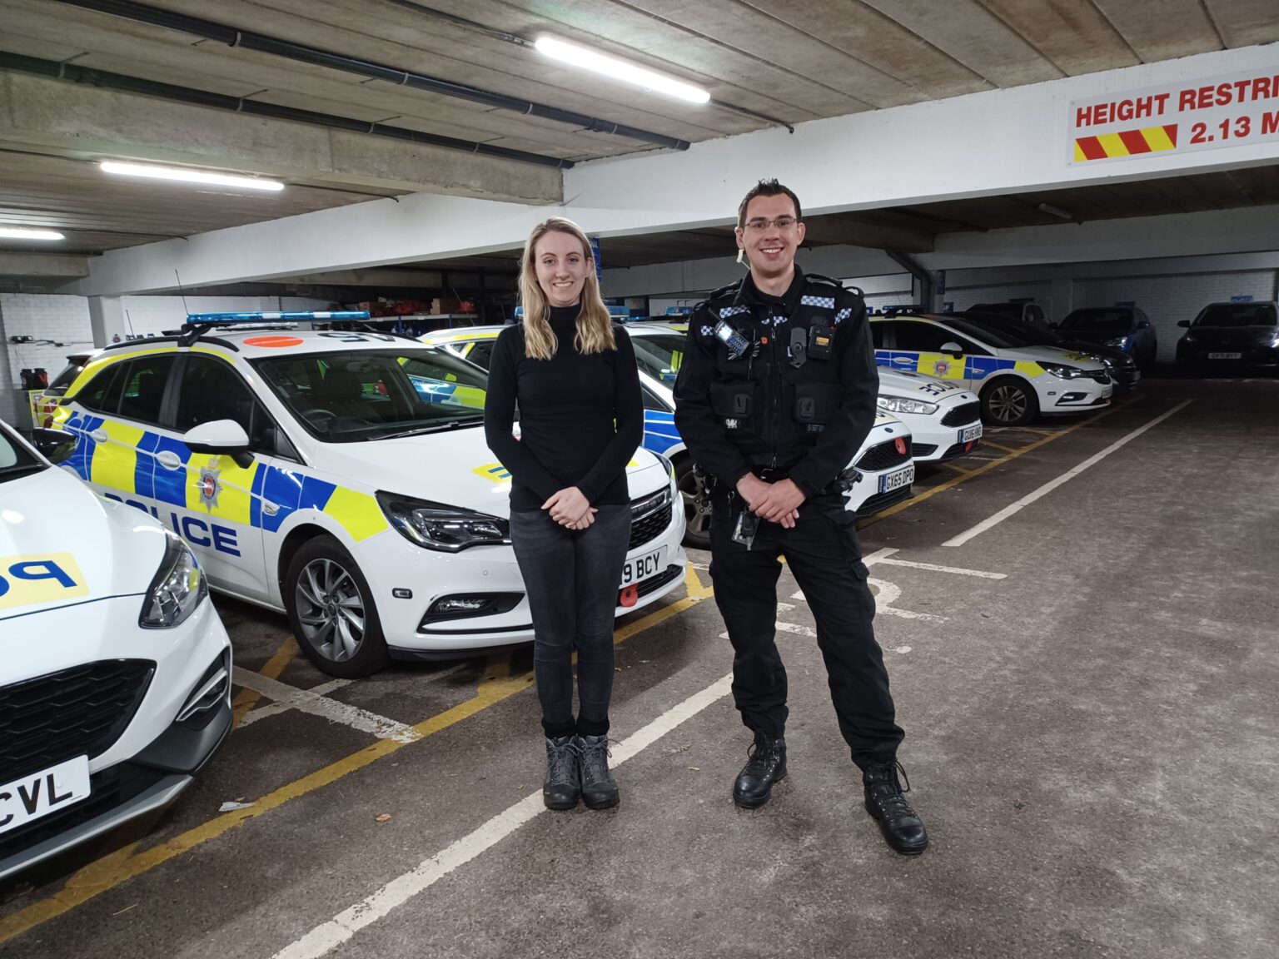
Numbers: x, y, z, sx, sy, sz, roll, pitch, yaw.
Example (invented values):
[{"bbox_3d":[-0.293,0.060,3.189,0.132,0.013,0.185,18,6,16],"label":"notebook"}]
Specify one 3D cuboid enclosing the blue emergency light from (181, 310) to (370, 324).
[{"bbox_3d":[-2.077,-0.953,5.397,0.280,0.085,1.150,6,12,39],"label":"blue emergency light"}]

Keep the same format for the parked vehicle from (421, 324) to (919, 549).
[{"bbox_3d":[-0.036,-0.548,7.374,4.500,1.540,1.900,6,12,40],"label":"parked vehicle"}]

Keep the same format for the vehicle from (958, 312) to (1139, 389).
[{"bbox_3d":[5.764,-2.004,15.295,4.500,1.460,1.850,6,12,40],"label":"vehicle"}]

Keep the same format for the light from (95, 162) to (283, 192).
[{"bbox_3d":[-3.799,-2.609,8.000,0.110,0.100,1.570,5,12,37],"label":"light"}]

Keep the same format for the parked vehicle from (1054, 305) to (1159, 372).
[{"bbox_3d":[10.561,-3.231,21.046,1.880,1.500,4.300,5,12,37],"label":"parked vehicle"}]

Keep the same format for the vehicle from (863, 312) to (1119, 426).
[{"bbox_3d":[4.301,-1.695,13.435,4.650,1.550,1.880,6,12,41],"label":"vehicle"}]

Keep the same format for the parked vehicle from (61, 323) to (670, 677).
[{"bbox_3d":[-1.840,-0.175,5.343,4.700,1.580,1.920,6,12,39],"label":"parked vehicle"}]

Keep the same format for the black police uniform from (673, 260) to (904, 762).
[{"bbox_3d":[0.423,0.148,2.643,0.620,1.450,0.380,-1,9,7],"label":"black police uniform"}]

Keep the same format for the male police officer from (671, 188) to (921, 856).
[{"bbox_3d":[0.426,0.089,2.598,0.660,1.810,0.460,-1,9,7],"label":"male police officer"}]

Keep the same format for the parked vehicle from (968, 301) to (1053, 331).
[{"bbox_3d":[8.713,-3.489,22.478,1.880,1.620,4.400,5,12,37],"label":"parked vehicle"}]

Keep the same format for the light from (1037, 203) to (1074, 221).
[{"bbox_3d":[5.734,-3.700,12.742,0.110,0.100,1.570,5,12,37],"label":"light"}]

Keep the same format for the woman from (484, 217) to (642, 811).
[{"bbox_3d":[-0.218,0.124,2.744,0.480,1.735,0.340,-2,9,-3],"label":"woman"}]

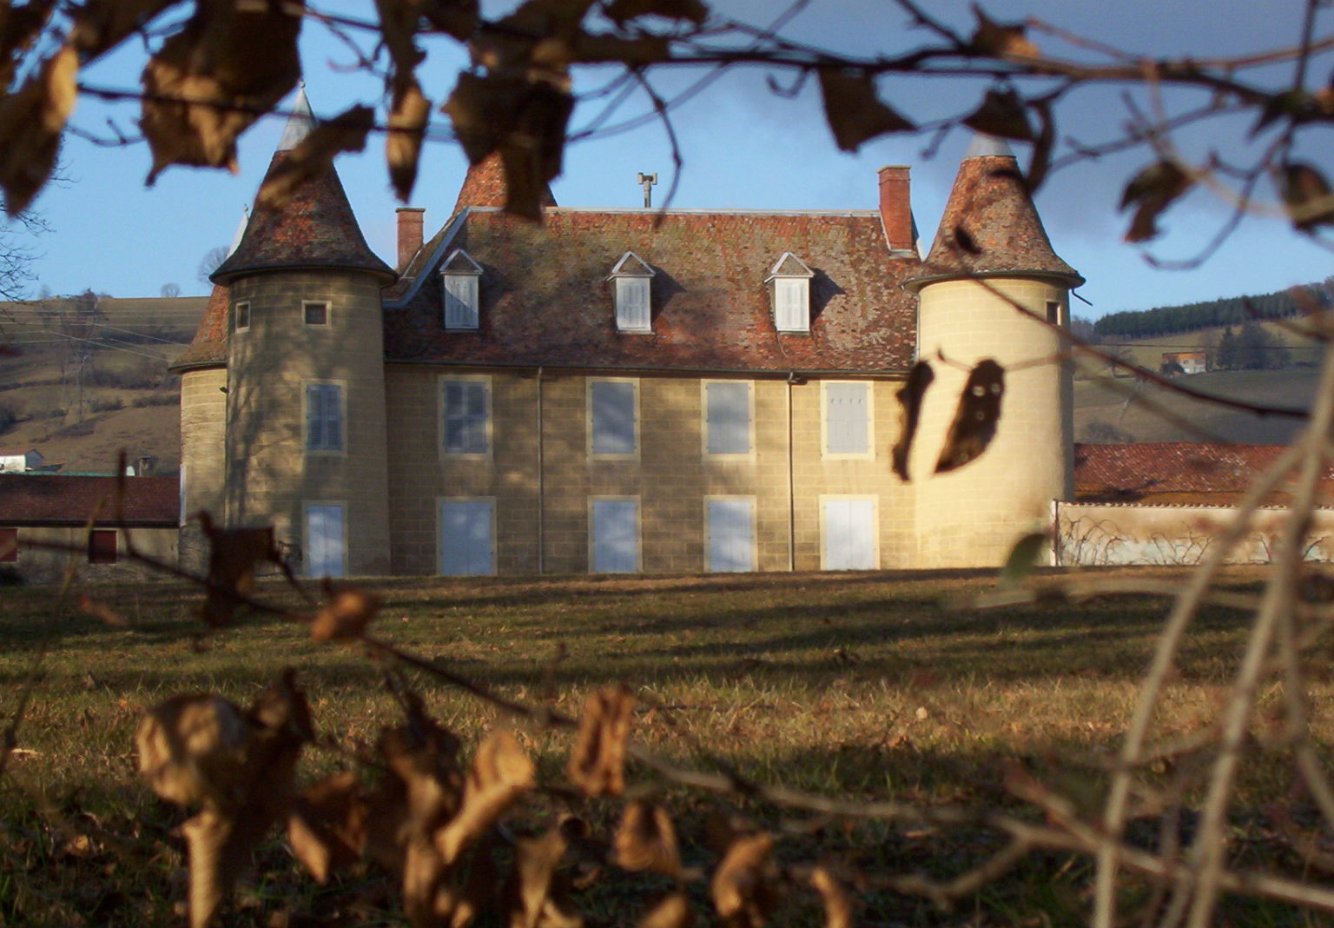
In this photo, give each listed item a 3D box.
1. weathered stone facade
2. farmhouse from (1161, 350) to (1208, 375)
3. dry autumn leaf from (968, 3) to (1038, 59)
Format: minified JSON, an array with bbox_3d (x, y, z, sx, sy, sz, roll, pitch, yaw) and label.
[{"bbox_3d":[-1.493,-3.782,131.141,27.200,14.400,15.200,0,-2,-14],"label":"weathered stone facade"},{"bbox_3d":[155.177,-30.275,1250.000,13.500,7.200,10.000,-1,-2,9],"label":"farmhouse"},{"bbox_3d":[0.145,-0.187,1.800,0.031,0.026,0.020,0,-2,0],"label":"dry autumn leaf"}]

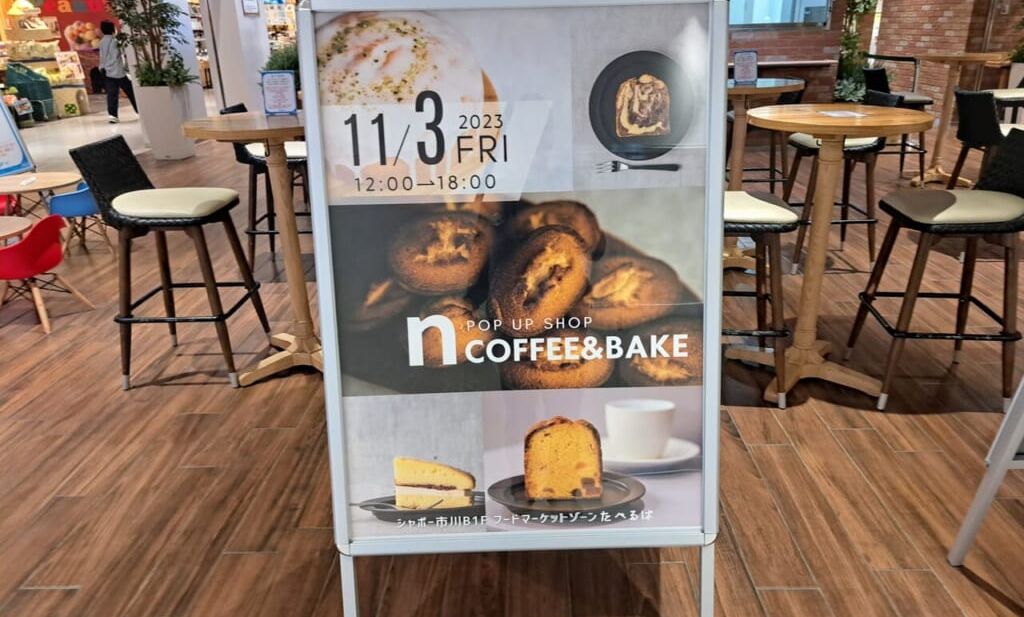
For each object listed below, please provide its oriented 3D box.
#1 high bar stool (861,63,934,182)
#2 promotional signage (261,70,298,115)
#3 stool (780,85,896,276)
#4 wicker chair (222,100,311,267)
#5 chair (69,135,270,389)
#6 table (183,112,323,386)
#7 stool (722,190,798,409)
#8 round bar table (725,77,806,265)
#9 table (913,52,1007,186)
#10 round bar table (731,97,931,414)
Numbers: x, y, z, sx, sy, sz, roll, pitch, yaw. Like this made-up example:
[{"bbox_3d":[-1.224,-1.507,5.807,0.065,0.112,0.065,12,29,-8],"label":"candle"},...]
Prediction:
[{"bbox_3d":[3.060,-1.453,5.671,0.480,0.930,0.450,0,22,5],"label":"high bar stool"},{"bbox_3d":[-0.885,-0.819,2.697,0.130,0.170,0.050,0,22,4],"label":"promotional signage"},{"bbox_3d":[1.728,-0.688,3.858,0.480,0.930,0.450,-1,22,0],"label":"stool"},{"bbox_3d":[-1.230,-0.636,3.906,0.480,0.930,0.450,-1,22,0],"label":"wicker chair"},{"bbox_3d":[-1.308,-0.191,2.811,0.480,0.930,0.450,-1,22,2],"label":"chair"},{"bbox_3d":[-0.868,-0.236,2.796,0.595,1.000,0.595,-1,22,0],"label":"table"},{"bbox_3d":[0.783,-0.158,2.603,0.480,0.930,0.450,0,22,5],"label":"stool"},{"bbox_3d":[1.168,-0.672,3.753,0.595,1.000,0.595,-1,22,0],"label":"round bar table"},{"bbox_3d":[3.468,-1.504,5.674,0.595,1.000,0.595,-1,22,0],"label":"table"},{"bbox_3d":[1.115,-0.204,2.600,0.595,1.000,0.595,-1,22,0],"label":"round bar table"}]

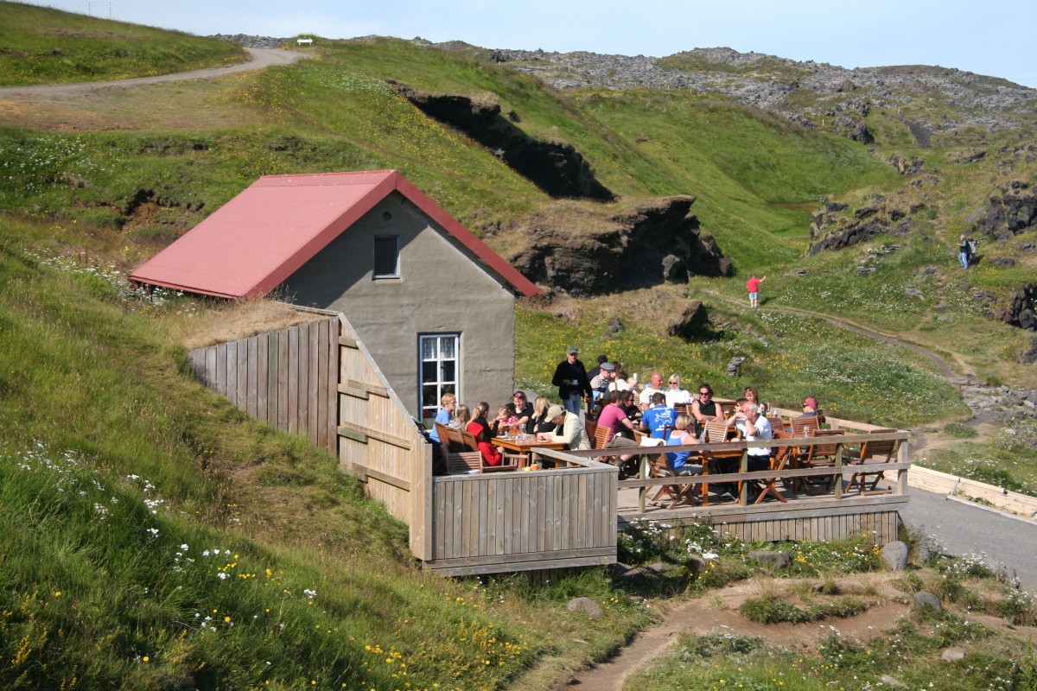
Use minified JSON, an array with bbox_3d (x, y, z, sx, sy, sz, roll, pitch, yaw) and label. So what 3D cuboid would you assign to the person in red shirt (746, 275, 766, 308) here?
[{"bbox_3d":[12.140,-2.768,103.000,0.950,1.710,0.500,1,4,7],"label":"person in red shirt"}]

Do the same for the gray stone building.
[{"bbox_3d":[-3.552,-0.682,36.538,5.170,4.850,7.800,-2,4,-24],"label":"gray stone building"}]

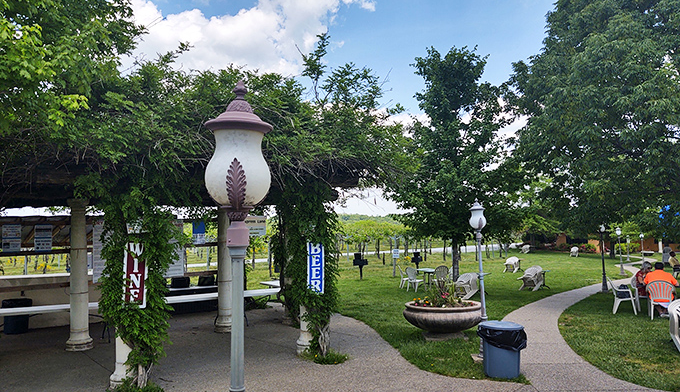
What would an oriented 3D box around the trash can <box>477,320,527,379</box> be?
[{"bbox_3d":[2.055,1.926,6.750,0.590,0.670,0.590,-2,-6,0],"label":"trash can"}]

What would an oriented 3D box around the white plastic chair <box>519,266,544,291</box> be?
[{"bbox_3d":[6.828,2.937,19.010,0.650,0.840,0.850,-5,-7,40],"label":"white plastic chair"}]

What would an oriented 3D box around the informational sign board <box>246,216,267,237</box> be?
[{"bbox_3d":[-2.010,0.714,12.500,0.580,0.460,0.040,2,-6,-30],"label":"informational sign board"}]

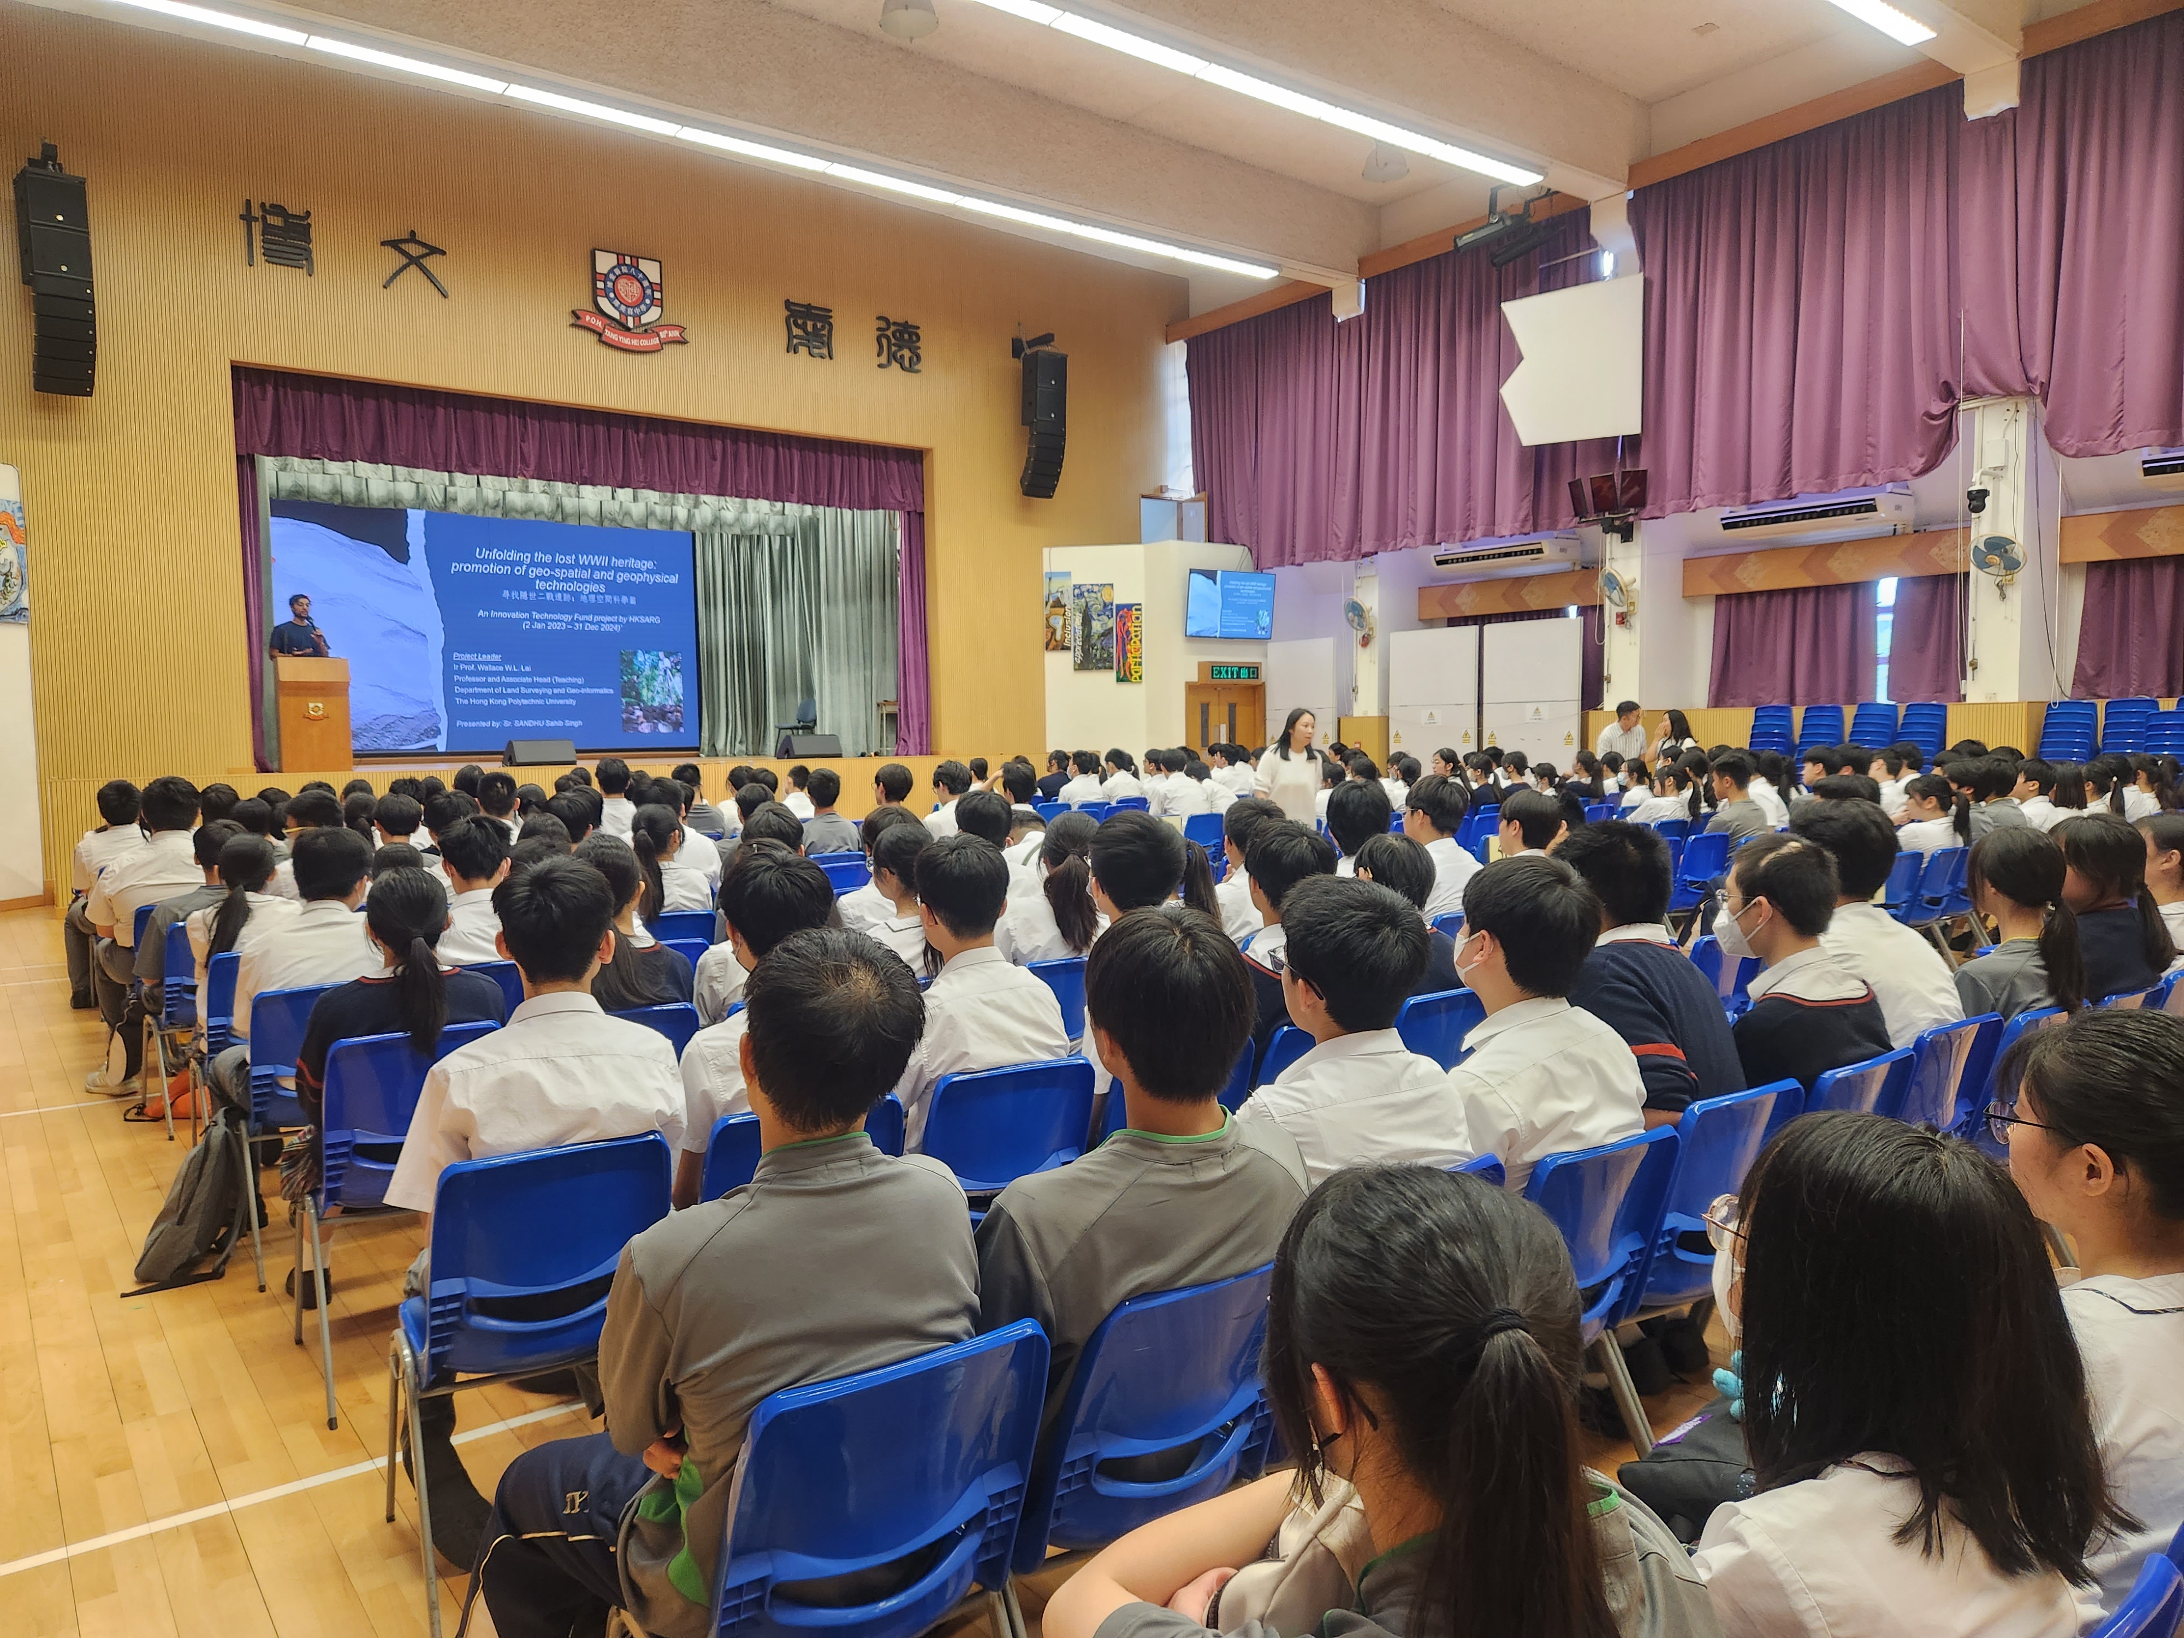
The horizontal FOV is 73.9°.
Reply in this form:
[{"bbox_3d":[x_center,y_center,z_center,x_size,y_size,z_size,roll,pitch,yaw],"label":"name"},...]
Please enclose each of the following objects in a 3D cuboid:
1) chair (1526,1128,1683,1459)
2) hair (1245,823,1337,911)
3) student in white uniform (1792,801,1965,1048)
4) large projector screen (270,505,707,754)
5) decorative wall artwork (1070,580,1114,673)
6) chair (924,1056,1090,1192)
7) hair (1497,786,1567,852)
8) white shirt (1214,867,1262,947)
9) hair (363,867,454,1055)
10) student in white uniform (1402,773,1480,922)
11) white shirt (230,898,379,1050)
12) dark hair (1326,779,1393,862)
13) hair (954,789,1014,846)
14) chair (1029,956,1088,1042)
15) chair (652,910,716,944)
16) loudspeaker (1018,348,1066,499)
[{"bbox_3d":[0.673,0.898,2.522,0.430,0.800,0.550,-3,4,-34],"label":"chair"},{"bbox_3d":[0.486,0.118,3.531,0.190,0.230,0.220,-4,4,-39],"label":"hair"},{"bbox_3d":[1.525,0.588,3.276,0.470,1.260,0.750,-3,4,-38],"label":"student in white uniform"},{"bbox_3d":[-7.216,-2.239,17.782,4.994,2.876,0.100,-3,4,-37],"label":"large projector screen"},{"bbox_3d":[0.025,-2.633,19.991,0.528,1.197,0.030,-1,4,7],"label":"decorative wall artwork"},{"bbox_3d":[-0.280,0.870,3.042,0.440,0.815,0.550,-3,4,-31],"label":"chair"},{"bbox_3d":[1.529,0.003,5.050,0.180,0.220,0.220,-3,4,-40],"label":"hair"},{"bbox_3d":[0.562,0.416,4.932,0.450,0.580,0.300,-3,4,-34],"label":"white shirt"},{"bbox_3d":[-1.545,0.322,3.278,0.200,0.420,0.250,-3,4,-32],"label":"hair"},{"bbox_3d":[1.069,0.487,5.297,0.460,1.270,0.750,-3,4,-38],"label":"student in white uniform"},{"bbox_3d":[-2.125,0.439,3.950,0.460,0.470,0.300,-3,4,-33],"label":"white shirt"},{"bbox_3d":[0.846,0.003,4.600,0.190,0.250,0.220,-2,3,-18],"label":"dark hair"},{"bbox_3d":[-0.399,0.006,5.427,0.185,0.230,0.220,-3,4,-31],"label":"hair"},{"bbox_3d":[-0.220,0.793,4.334,0.440,0.810,0.500,-3,4,-36],"label":"chair"},{"bbox_3d":[-1.733,0.743,5.675,0.430,0.800,0.550,-3,4,-34],"label":"chair"},{"bbox_3d":[-0.631,-5.208,19.336,0.480,1.850,0.420,-4,5,-38],"label":"loudspeaker"}]

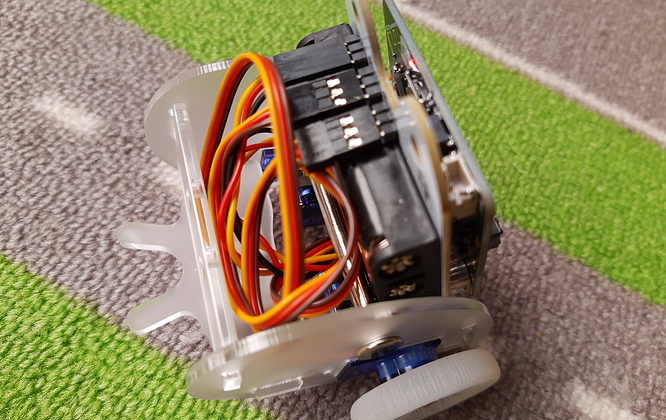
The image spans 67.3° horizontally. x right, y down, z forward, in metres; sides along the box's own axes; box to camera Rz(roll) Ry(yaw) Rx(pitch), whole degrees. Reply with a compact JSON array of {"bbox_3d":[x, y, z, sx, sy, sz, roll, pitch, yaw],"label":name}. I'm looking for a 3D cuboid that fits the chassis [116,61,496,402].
[{"bbox_3d":[-0.009,0.006,0.126,0.086,0.054,0.067,-9,61,-19],"label":"chassis"}]

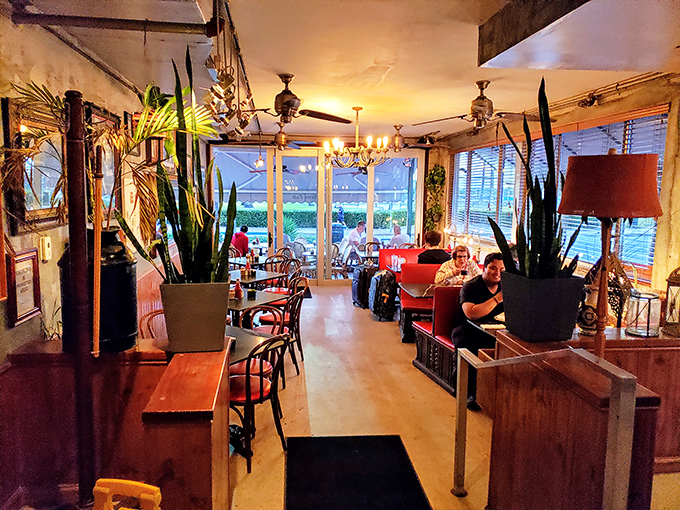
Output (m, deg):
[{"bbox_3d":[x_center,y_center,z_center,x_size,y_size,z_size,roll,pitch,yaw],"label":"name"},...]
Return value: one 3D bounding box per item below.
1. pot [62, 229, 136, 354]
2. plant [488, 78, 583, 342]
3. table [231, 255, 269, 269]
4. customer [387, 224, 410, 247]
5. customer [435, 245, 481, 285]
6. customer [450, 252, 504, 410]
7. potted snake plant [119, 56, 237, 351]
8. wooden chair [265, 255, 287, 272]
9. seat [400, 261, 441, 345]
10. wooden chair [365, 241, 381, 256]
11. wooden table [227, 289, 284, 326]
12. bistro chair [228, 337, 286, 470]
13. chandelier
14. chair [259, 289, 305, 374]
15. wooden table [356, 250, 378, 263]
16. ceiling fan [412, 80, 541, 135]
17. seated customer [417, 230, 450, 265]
[{"bbox_3d":[-1.222,0.152,2.613,0.345,0.600,0.345,-3,8,-24],"label":"pot"},{"bbox_3d":[1.097,-0.240,2.861,0.460,1.436,0.380,0,7,-7],"label":"plant"},{"bbox_3d":[-1.441,0.466,8.552,0.770,0.760,0.770,6,9,38],"label":"table"},{"bbox_3d":[1.255,-0.056,11.527,0.750,1.260,0.520,2,7,10],"label":"customer"},{"bbox_3d":[1.528,0.500,6.725,0.580,1.260,0.720,1,7,0],"label":"customer"},{"bbox_3d":[1.382,0.648,4.720,0.550,1.280,0.780,-1,8,-14],"label":"customer"},{"bbox_3d":[-0.805,-0.276,2.606,0.570,1.500,0.470,0,7,-7],"label":"potted snake plant"},{"bbox_3d":[-1.136,0.444,8.343,0.420,0.880,0.500,-6,10,-44],"label":"wooden chair"},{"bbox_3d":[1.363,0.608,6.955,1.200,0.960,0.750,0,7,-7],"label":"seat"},{"bbox_3d":[0.597,0.217,9.555,0.420,0.880,0.500,0,7,-6],"label":"wooden chair"},{"bbox_3d":[-1.095,0.846,5.615,0.760,0.750,0.760,5,8,31],"label":"wooden table"},{"bbox_3d":[-0.642,0.970,3.595,0.490,0.880,0.420,6,9,35],"label":"bistro chair"},{"bbox_3d":[0.218,-1.516,6.610,0.900,0.780,0.900,1,7,0],"label":"chandelier"},{"bbox_3d":[-0.655,0.822,5.303,0.520,0.880,0.430,4,8,24],"label":"chair"},{"bbox_3d":[0.845,0.372,9.603,1.000,0.760,0.780,0,7,-7],"label":"wooden table"},{"bbox_3d":[1.388,-1.432,4.976,1.400,0.500,1.400,1,7,0],"label":"ceiling fan"},{"bbox_3d":[1.339,0.344,7.458,0.500,1.360,0.720,0,7,-7],"label":"seated customer"}]

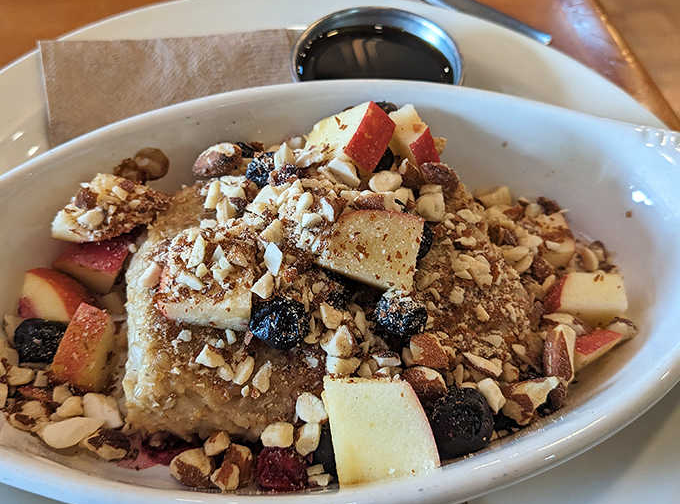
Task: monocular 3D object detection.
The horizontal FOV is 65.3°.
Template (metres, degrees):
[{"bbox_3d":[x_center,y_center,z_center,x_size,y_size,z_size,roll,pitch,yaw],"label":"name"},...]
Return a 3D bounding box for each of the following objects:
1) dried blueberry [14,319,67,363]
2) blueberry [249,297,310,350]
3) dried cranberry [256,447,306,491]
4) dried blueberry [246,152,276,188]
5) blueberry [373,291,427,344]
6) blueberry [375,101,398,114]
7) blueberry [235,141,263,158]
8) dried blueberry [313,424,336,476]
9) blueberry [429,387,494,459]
[{"bbox_3d":[-0.086,0.026,0.154,0.015,0.012,0.014,2,59,0],"label":"dried blueberry"},{"bbox_3d":[-0.017,0.019,0.145,0.017,0.013,0.015,2,59,0],"label":"blueberry"},{"bbox_3d":[-0.015,0.057,0.140,0.013,0.009,0.011,2,59,0],"label":"dried cranberry"},{"bbox_3d":[-0.025,-0.026,0.172,0.011,0.011,0.012,2,59,0],"label":"dried blueberry"},{"bbox_3d":[0.017,0.018,0.146,0.015,0.014,0.015,2,59,0],"label":"blueberry"},{"bbox_3d":[0.016,-0.049,0.190,0.012,0.009,0.011,2,59,0],"label":"blueberry"},{"bbox_3d":[-0.032,-0.035,0.185,0.012,0.009,0.010,2,59,0],"label":"blueberry"},{"bbox_3d":[-0.001,0.054,0.145,0.014,0.012,0.013,2,59,0],"label":"dried blueberry"},{"bbox_3d":[0.033,0.046,0.142,0.017,0.017,0.018,2,59,0],"label":"blueberry"}]

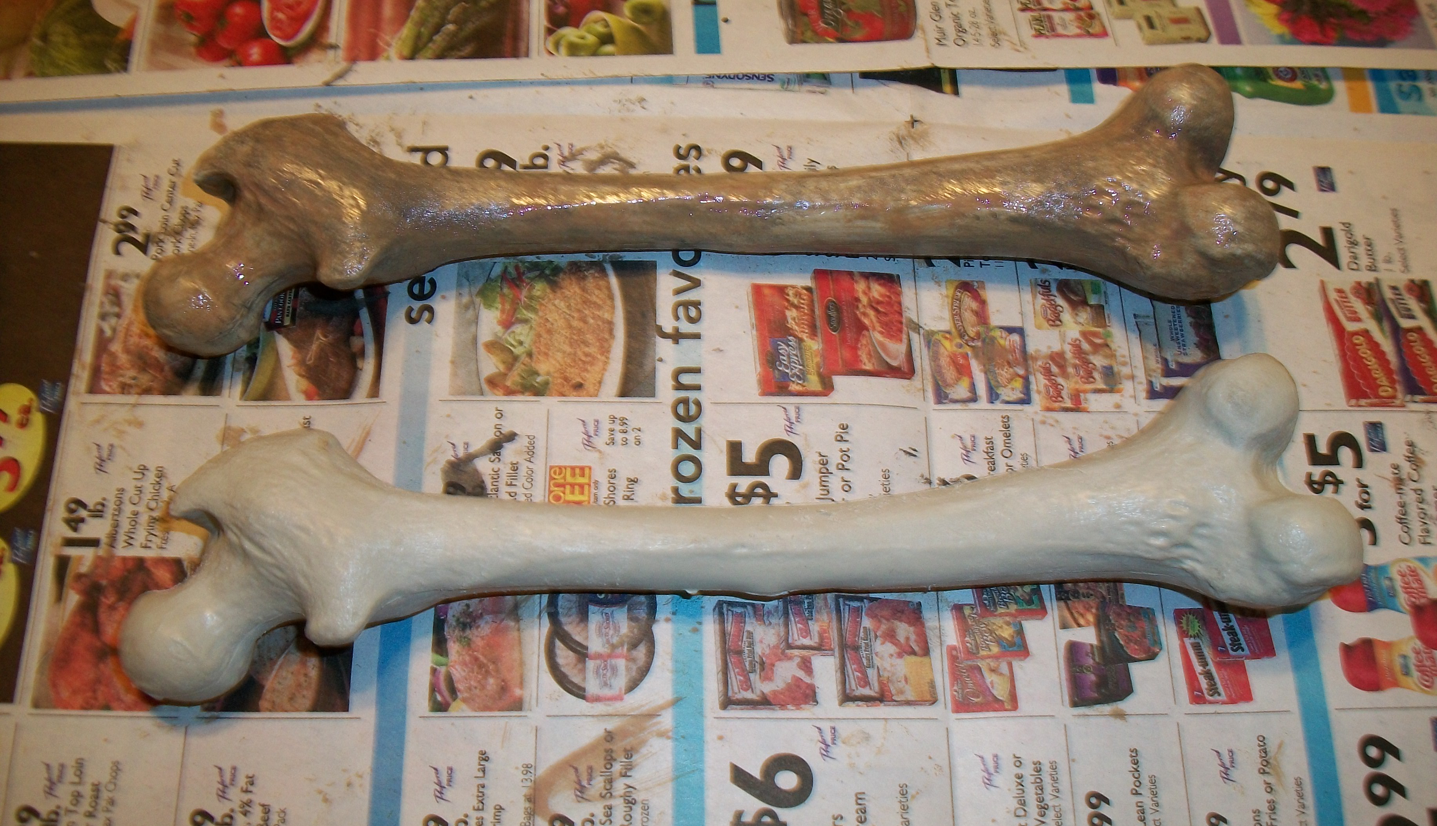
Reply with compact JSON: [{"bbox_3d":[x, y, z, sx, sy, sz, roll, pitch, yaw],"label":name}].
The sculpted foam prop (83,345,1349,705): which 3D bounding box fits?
[{"bbox_3d":[0.011,0.036,0.443,0.410,0.061,0.083,-4,69,-5],"label":"sculpted foam prop"}]

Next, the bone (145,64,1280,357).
[{"bbox_3d":[0.001,-0.077,0.486,0.410,0.061,0.083,-4,69,-5],"label":"bone"}]

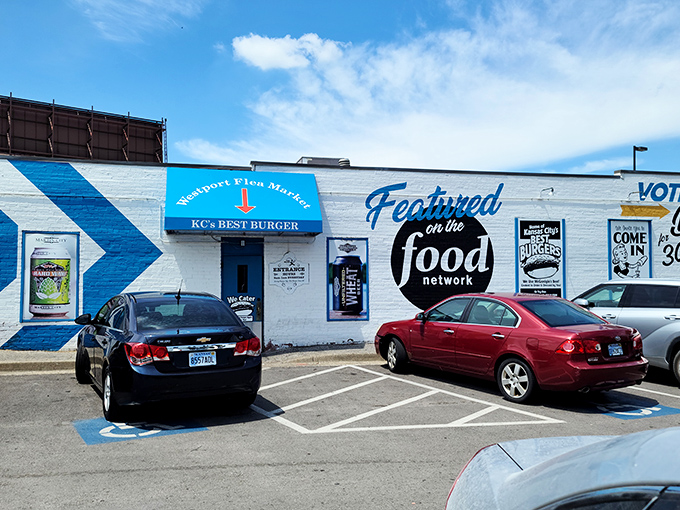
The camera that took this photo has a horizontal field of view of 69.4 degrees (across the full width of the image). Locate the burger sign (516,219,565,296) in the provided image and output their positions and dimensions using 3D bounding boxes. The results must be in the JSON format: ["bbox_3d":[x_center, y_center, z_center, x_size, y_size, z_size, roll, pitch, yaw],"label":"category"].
[{"bbox_3d":[5.151,0.162,12.557,1.420,2.152,0.060,0,-2,-10],"label":"burger sign"}]

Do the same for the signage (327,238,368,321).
[{"bbox_3d":[0.206,0.587,11.640,1.009,1.973,0.060,0,-2,-10],"label":"signage"}]

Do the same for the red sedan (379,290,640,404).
[{"bbox_3d":[2.470,1.412,8.431,1.805,1.480,4.740,3,-4,-32],"label":"red sedan"}]

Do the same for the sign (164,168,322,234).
[{"bbox_3d":[-2.150,-1.197,10.848,3.311,1.489,0.900,0,-2,-10],"label":"sign"}]

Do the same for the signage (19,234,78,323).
[{"bbox_3d":[-6.184,0.464,10.483,1.123,1.919,0.060,0,-2,-10],"label":"signage"}]

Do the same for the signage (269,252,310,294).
[{"bbox_3d":[-1.159,0.423,11.404,0.956,1.011,0.030,0,-2,-10],"label":"signage"}]

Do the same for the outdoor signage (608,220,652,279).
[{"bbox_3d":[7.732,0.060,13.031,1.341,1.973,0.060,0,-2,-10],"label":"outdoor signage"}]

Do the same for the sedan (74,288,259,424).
[{"bbox_3d":[-2.747,1.350,7.453,1.796,1.476,4.597,3,-5,-33],"label":"sedan"}]

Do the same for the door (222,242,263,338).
[{"bbox_3d":[-2.226,0.898,11.266,0.952,2.572,0.120,0,-2,-10],"label":"door"}]

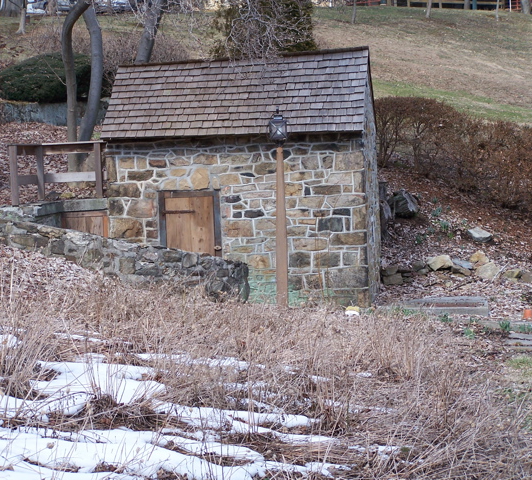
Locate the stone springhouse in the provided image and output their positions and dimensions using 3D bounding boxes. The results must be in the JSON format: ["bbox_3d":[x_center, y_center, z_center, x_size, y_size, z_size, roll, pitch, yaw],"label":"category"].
[{"bbox_3d":[-0.262,-0.849,27.920,3.660,3.570,2.850,-2,2,7],"label":"stone springhouse"}]

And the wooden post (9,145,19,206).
[{"bbox_3d":[-3.495,-0.887,26.900,0.100,0.830,0.100,-2,2,7],"label":"wooden post"}]

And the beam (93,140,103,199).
[{"bbox_3d":[-2.321,-0.966,26.900,0.090,0.790,0.090,-2,2,7],"label":"beam"}]

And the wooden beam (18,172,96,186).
[{"bbox_3d":[-2.905,-0.853,27.050,1.130,0.130,0.045,-2,2,6],"label":"wooden beam"}]

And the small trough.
[{"bbox_3d":[2.280,0.850,24.800,1.130,0.190,0.900,-2,2,12],"label":"small trough"}]

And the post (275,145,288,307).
[{"bbox_3d":[0.204,-0.187,25.600,0.150,2.150,0.150,-2,2,7],"label":"post"}]

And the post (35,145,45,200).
[{"bbox_3d":[-3.136,-0.935,27.000,0.090,0.790,0.090,-2,2,7],"label":"post"}]

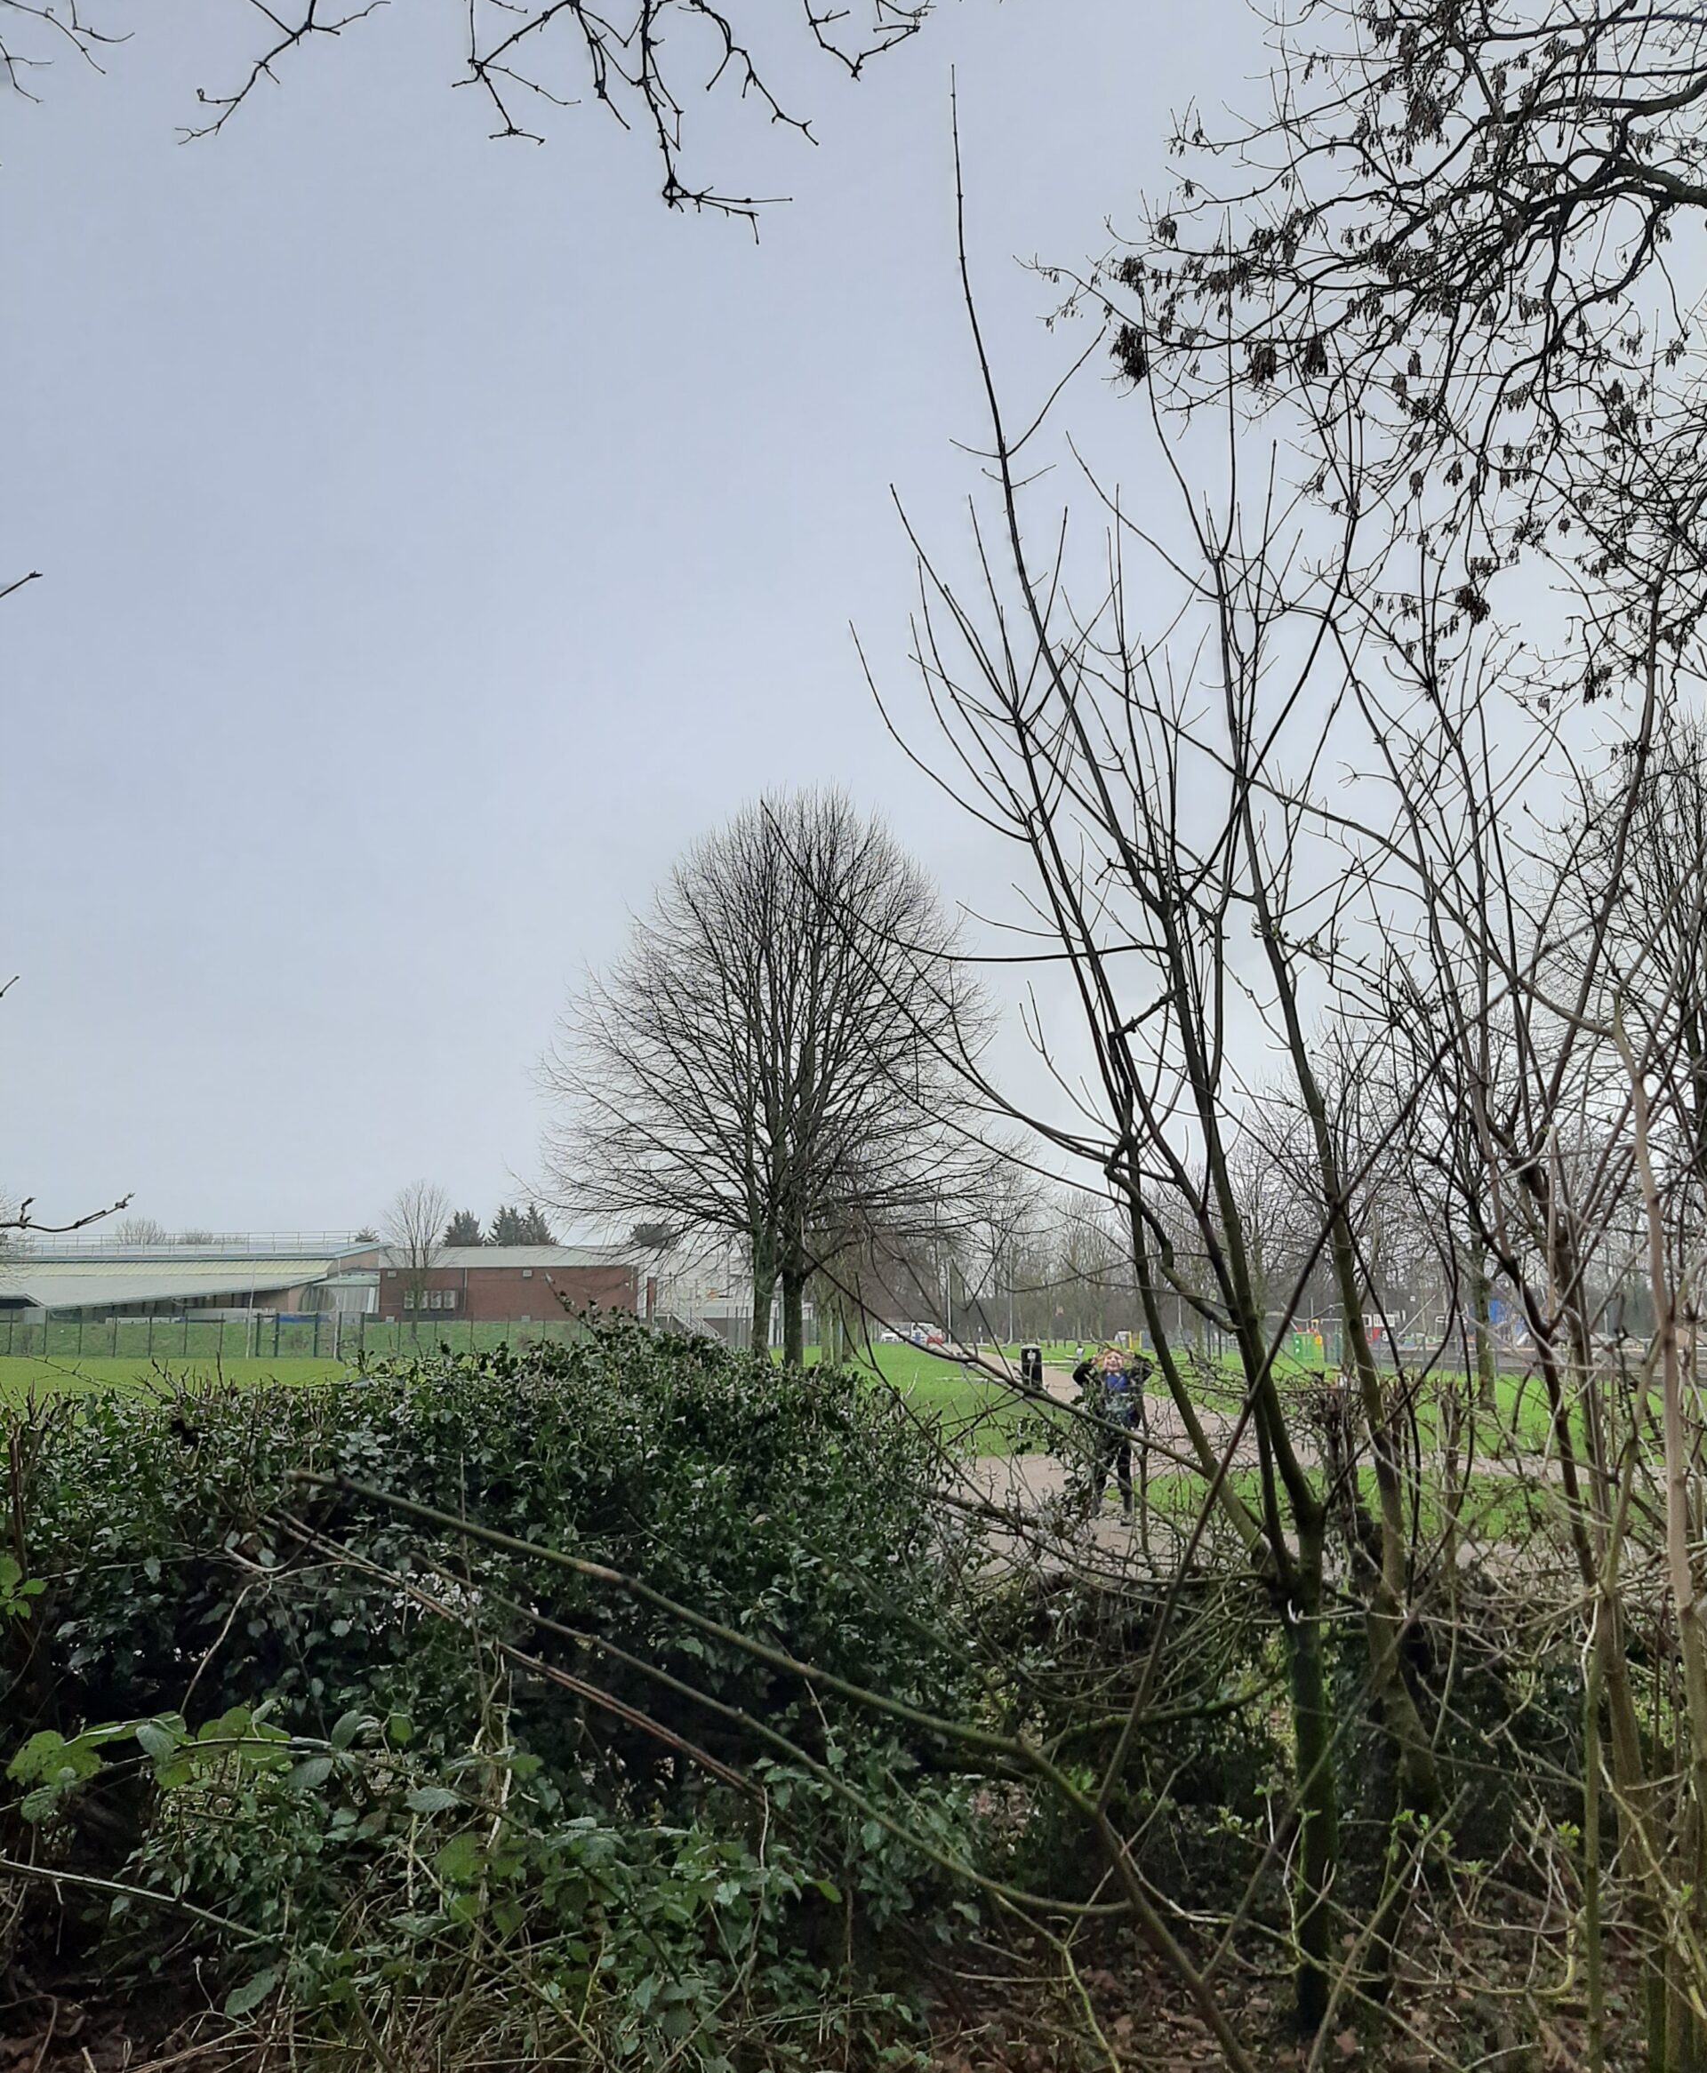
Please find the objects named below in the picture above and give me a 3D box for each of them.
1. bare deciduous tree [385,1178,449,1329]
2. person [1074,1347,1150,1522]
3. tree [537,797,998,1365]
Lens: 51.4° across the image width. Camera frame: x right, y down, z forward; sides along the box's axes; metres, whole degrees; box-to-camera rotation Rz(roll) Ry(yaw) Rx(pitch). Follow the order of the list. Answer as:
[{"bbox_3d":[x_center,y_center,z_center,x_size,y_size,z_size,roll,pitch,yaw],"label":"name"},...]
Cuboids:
[{"bbox_3d":[-25.782,13.042,105.280,3.902,9.321,3.902,0,-9,0],"label":"bare deciduous tree"},{"bbox_3d":[2.094,3.225,14.367,0.604,1.406,0.380,-1,-9,6],"label":"person"},{"bbox_3d":[-2.551,1.165,52.509,13.148,17.751,12.600,0,-9,0],"label":"tree"}]

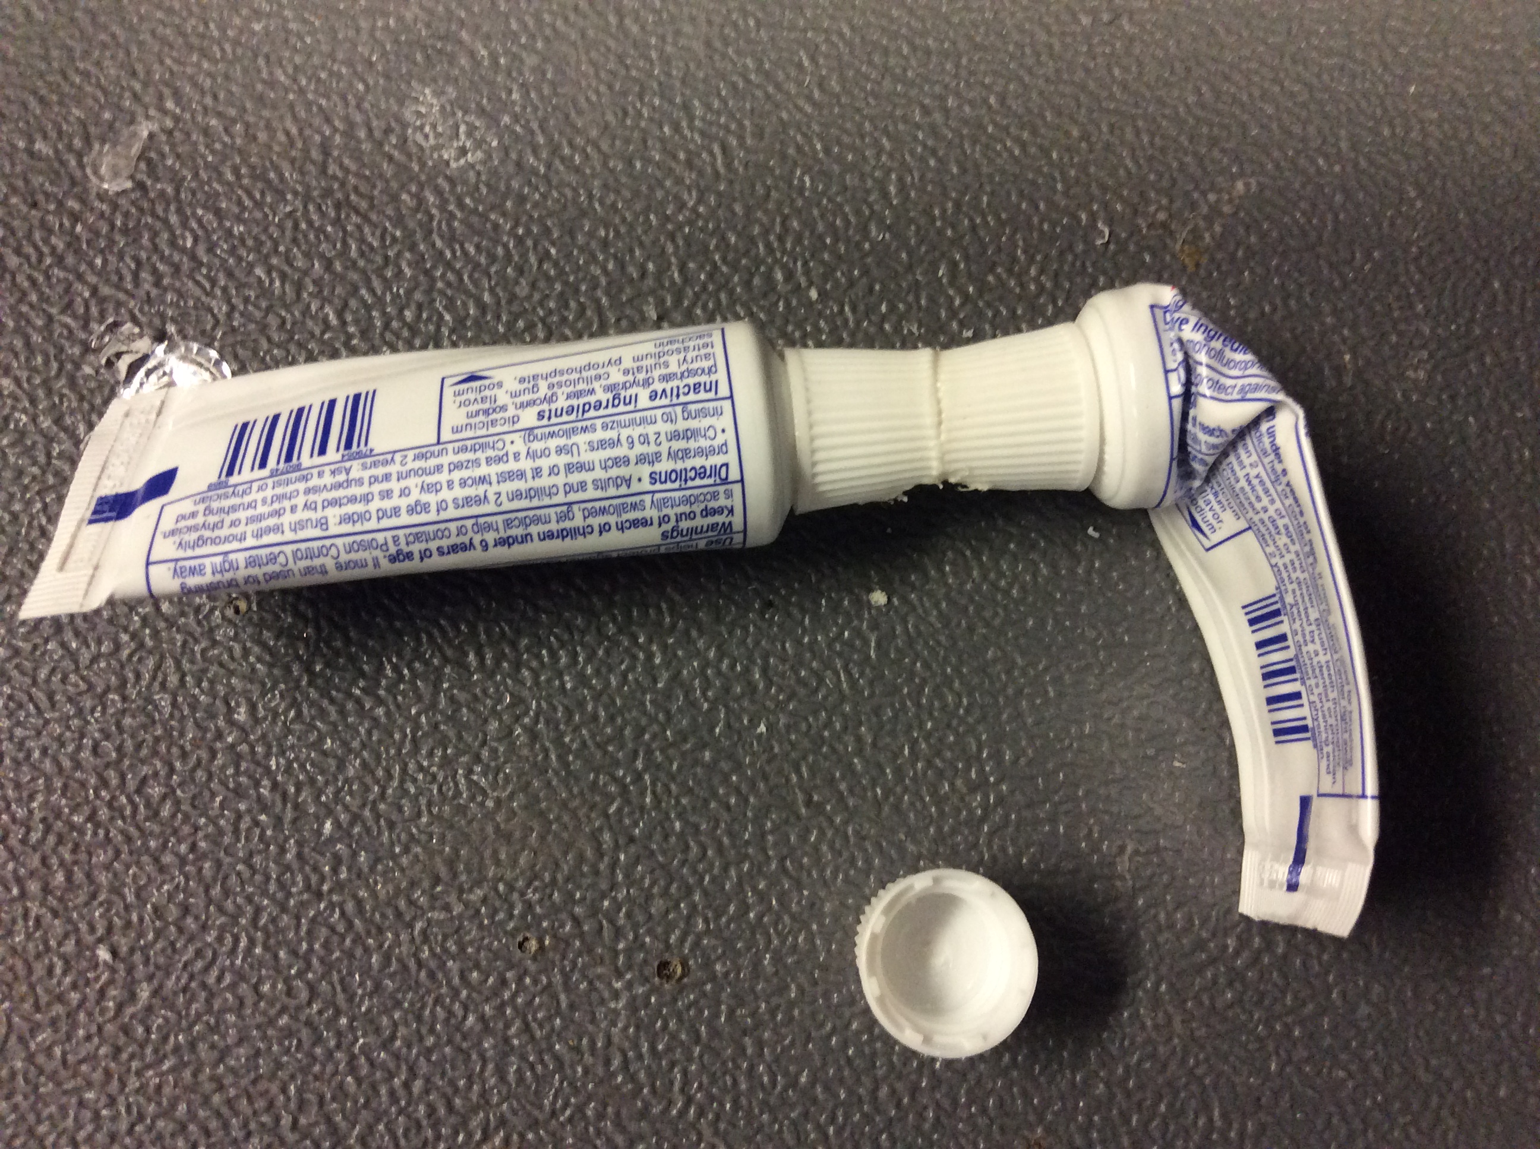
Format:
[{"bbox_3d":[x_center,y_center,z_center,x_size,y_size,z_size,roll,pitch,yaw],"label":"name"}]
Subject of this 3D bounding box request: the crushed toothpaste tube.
[{"bbox_3d":[-0.007,0.002,0.138,0.122,0.034,0.064,2,83,-4],"label":"crushed toothpaste tube"}]

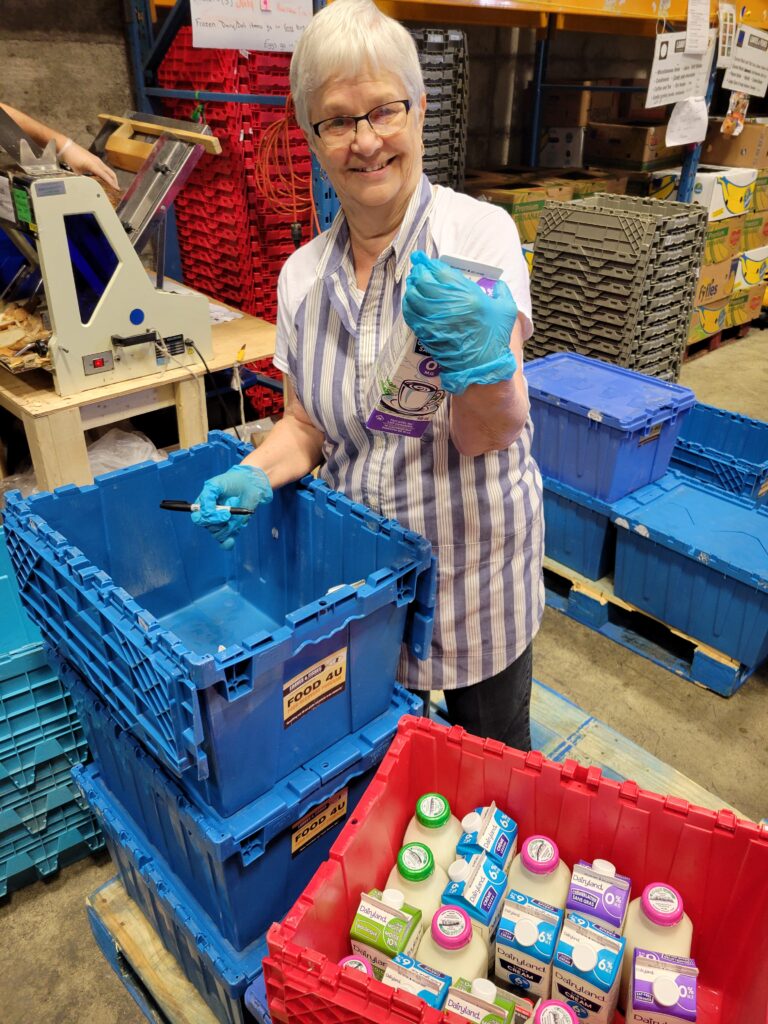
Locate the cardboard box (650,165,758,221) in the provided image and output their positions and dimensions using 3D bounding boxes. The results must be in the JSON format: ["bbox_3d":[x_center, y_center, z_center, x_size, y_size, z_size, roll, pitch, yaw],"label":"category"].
[{"bbox_3d":[1.965,-1.974,4.746,0.503,0.247,0.405,-24,37,-36],"label":"cardboard box"}]

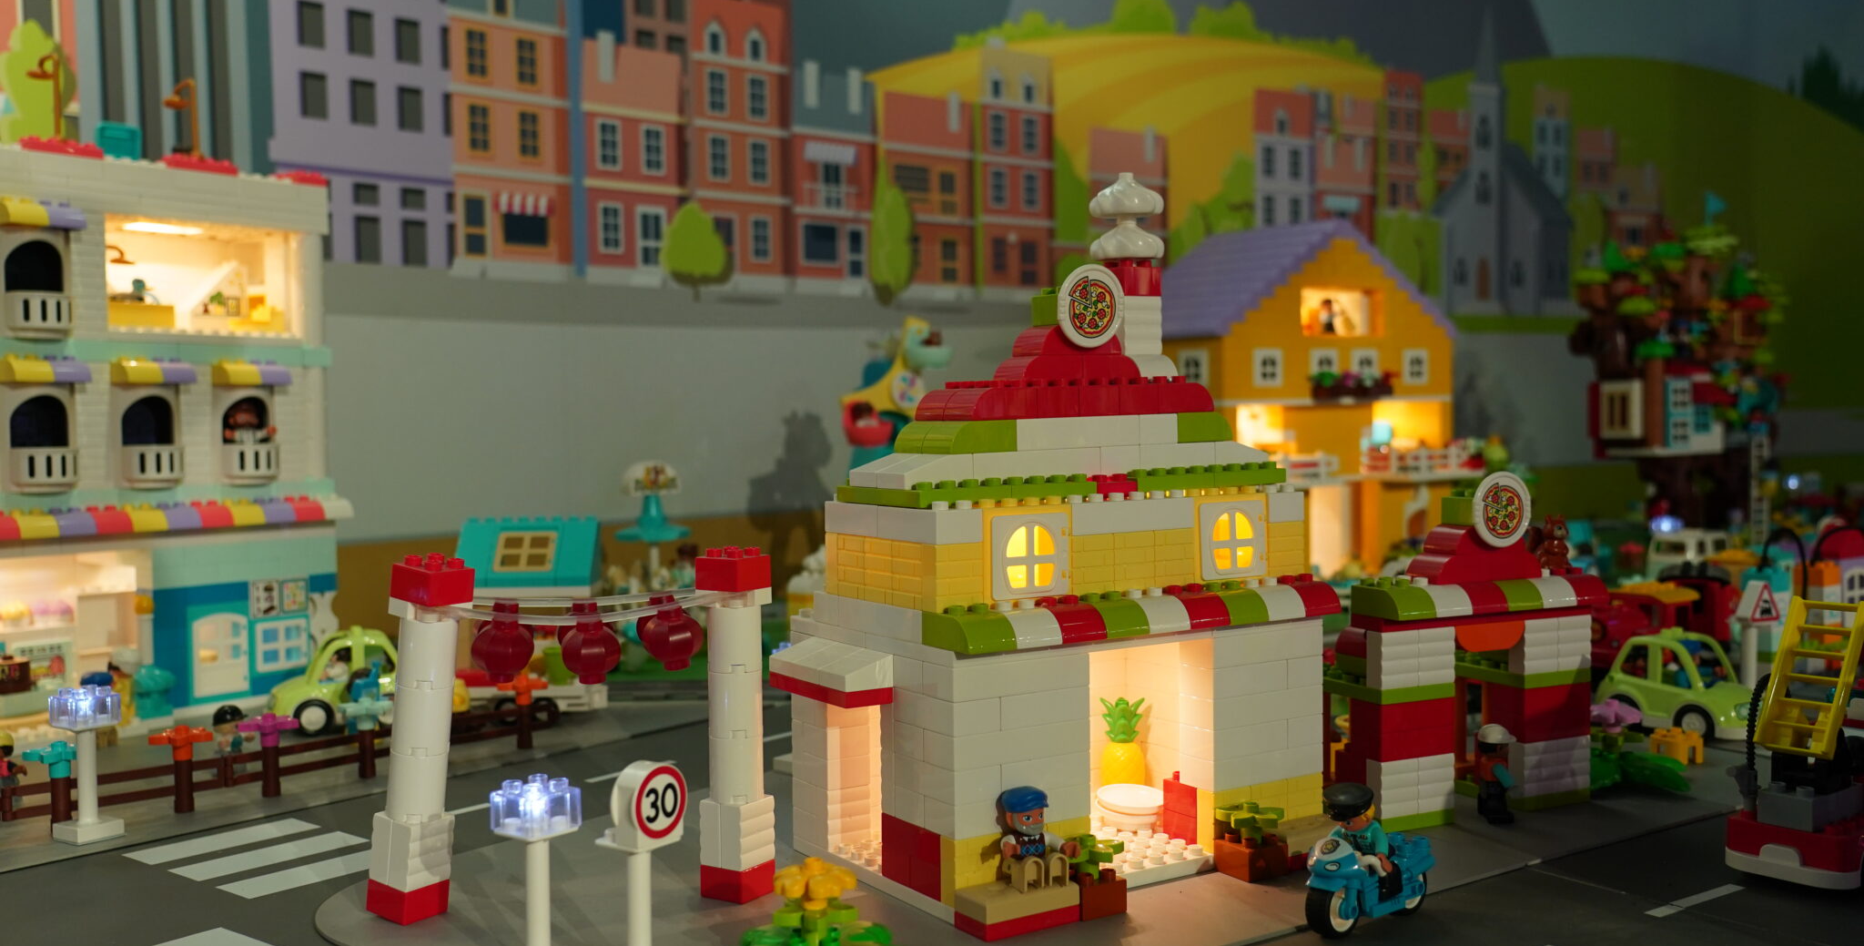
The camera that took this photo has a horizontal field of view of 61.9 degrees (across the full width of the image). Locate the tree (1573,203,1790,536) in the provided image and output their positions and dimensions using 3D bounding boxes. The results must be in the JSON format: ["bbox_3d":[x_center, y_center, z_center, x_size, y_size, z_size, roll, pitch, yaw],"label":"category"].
[{"bbox_3d":[1.271,-0.137,2.650,0.370,0.645,0.360,-1,2,-11],"label":"tree"}]

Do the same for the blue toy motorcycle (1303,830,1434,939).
[{"bbox_3d":[0.241,0.224,0.861,0.093,0.056,0.040,-2,2,-37],"label":"blue toy motorcycle"}]

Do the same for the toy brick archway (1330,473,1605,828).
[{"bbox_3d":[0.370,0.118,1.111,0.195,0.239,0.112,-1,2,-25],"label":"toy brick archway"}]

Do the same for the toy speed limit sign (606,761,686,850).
[{"bbox_3d":[-0.139,0.161,0.761,0.017,0.038,0.037,0,2,33],"label":"toy speed limit sign"}]

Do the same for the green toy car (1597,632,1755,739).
[{"bbox_3d":[0.646,0.180,1.336,0.068,0.095,0.134,-2,2,-32],"label":"green toy car"}]

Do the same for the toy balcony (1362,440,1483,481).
[{"bbox_3d":[0.808,-0.018,2.553,0.222,0.058,0.066,-2,2,-33],"label":"toy balcony"}]

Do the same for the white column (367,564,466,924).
[{"bbox_3d":[-0.294,0.152,0.895,0.033,0.206,0.033,7,3,28],"label":"white column"}]

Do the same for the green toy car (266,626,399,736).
[{"bbox_3d":[-0.544,0.190,1.447,0.134,0.095,0.068,-2,2,-27],"label":"green toy car"}]

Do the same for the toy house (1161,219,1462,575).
[{"bbox_3d":[0.574,-0.104,2.547,0.582,0.590,0.336,-2,2,-36],"label":"toy house"}]

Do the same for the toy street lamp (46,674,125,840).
[{"bbox_3d":[-0.579,0.199,1.065,0.032,0.101,0.032,0,2,34],"label":"toy street lamp"}]

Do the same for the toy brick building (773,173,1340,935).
[{"bbox_3d":[0.075,0.026,0.996,0.322,0.443,0.218,-2,2,-32],"label":"toy brick building"}]

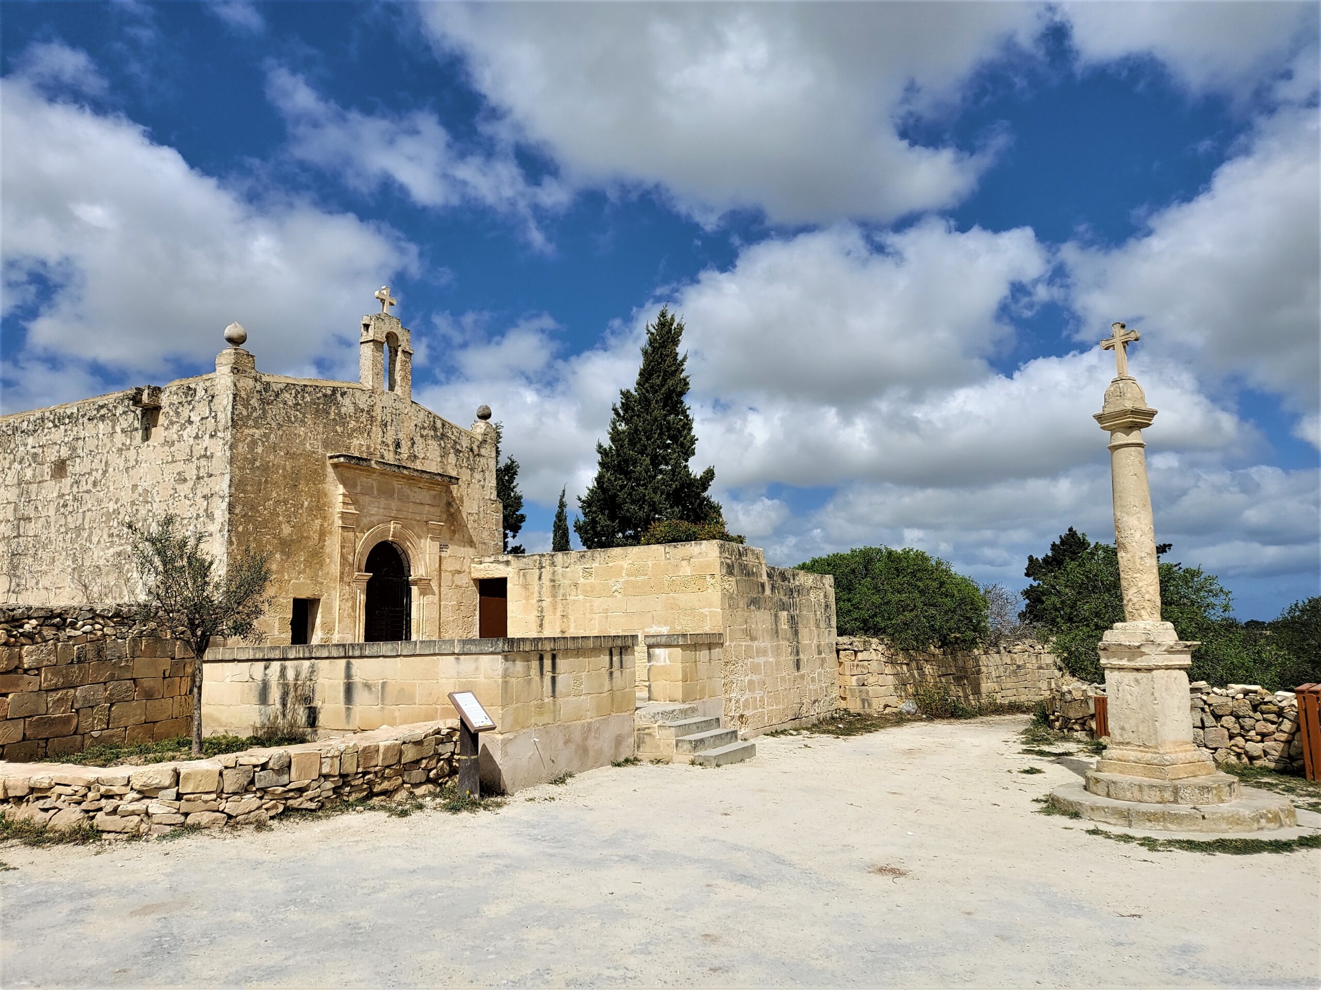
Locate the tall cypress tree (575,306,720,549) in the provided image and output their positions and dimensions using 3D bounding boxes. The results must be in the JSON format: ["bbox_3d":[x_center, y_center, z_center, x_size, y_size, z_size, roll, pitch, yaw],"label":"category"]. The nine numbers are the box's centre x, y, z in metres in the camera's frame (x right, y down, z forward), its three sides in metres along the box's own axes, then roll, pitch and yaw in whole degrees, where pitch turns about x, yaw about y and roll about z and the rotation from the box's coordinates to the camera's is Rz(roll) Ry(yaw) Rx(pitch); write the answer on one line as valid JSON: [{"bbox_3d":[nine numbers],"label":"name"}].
[{"bbox_3d":[-0.399,0.051,24.759,3.800,10.250,3.800,-1,-8,0],"label":"tall cypress tree"}]

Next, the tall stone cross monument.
[{"bbox_3d":[4.233,0.550,8.396,1.850,4.280,1.850,3,-9,-25],"label":"tall stone cross monument"}]

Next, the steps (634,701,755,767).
[{"bbox_3d":[0.445,3.072,12.241,1.300,0.580,1.320,-6,-10,28],"label":"steps"}]

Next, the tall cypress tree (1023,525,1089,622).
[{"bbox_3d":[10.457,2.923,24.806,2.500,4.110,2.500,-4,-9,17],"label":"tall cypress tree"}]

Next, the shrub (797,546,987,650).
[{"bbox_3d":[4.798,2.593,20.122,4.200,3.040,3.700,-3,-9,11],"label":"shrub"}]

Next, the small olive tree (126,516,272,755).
[{"bbox_3d":[-4.750,1.403,9.816,1.500,2.400,1.400,-1,-8,0],"label":"small olive tree"}]

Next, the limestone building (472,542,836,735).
[{"bbox_3d":[0.088,2.926,19.327,5.200,3.200,5.800,-6,-10,28],"label":"limestone building"}]

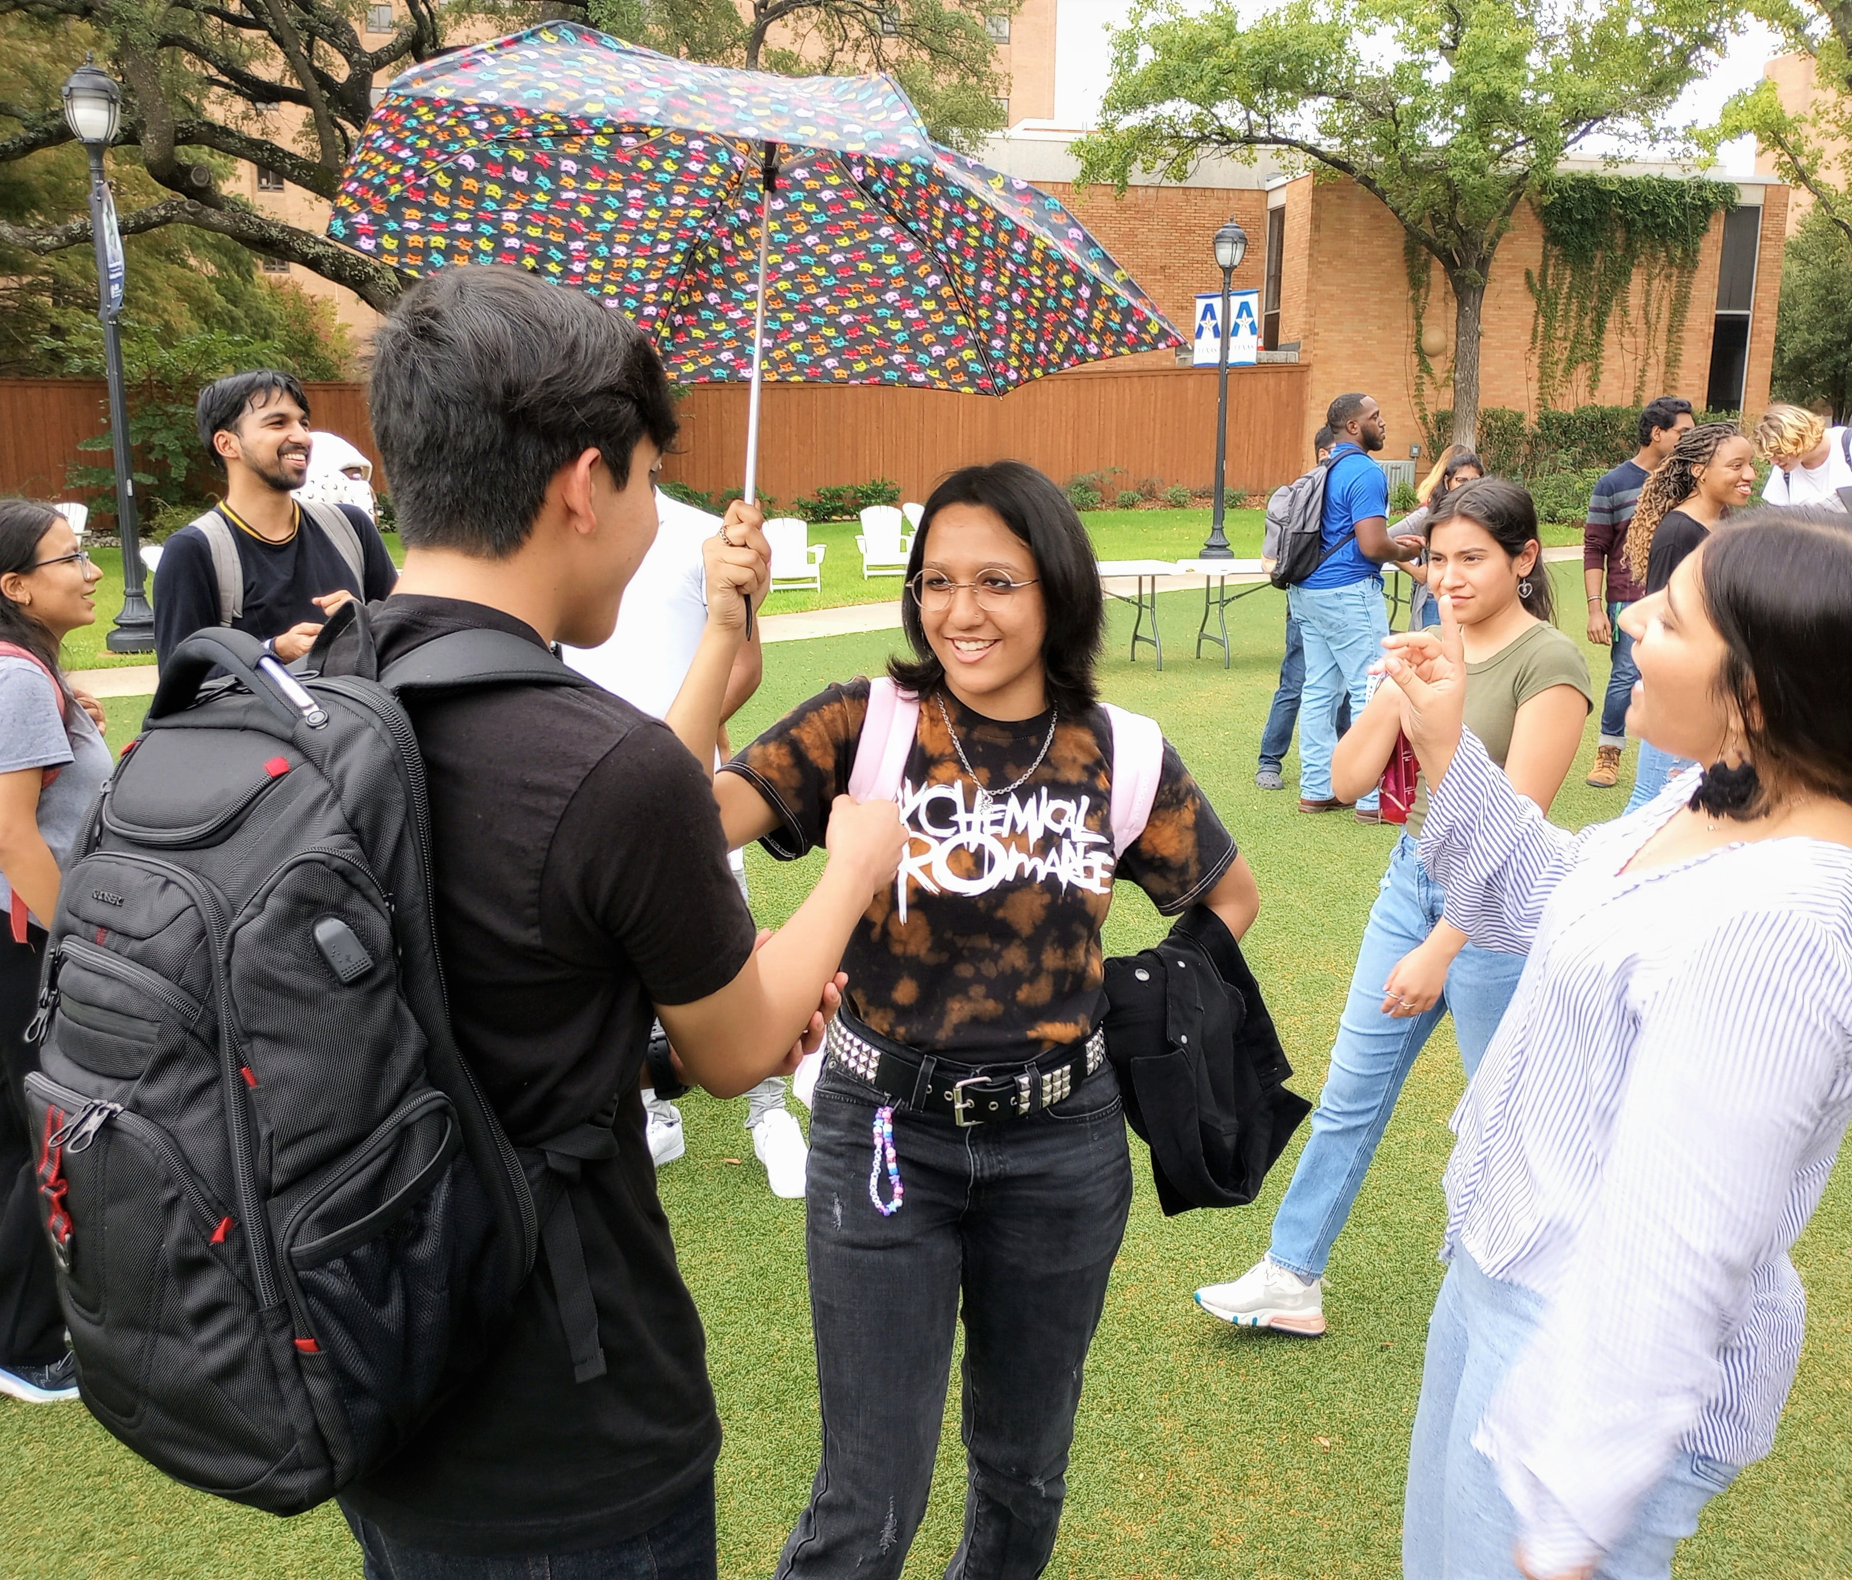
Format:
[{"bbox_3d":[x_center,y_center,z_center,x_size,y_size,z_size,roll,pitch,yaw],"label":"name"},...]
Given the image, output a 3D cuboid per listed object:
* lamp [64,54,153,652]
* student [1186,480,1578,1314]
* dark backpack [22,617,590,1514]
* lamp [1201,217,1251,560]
[{"bbox_3d":[-6.215,-3.302,13.012,0.450,4.420,0.450,0,12,0],"label":"lamp"},{"bbox_3d":[0.868,0.229,3.107,0.620,1.580,0.480,-6,13,-27],"label":"student"},{"bbox_3d":[-0.432,0.174,1.150,0.330,0.540,0.270,9,19,40],"label":"dark backpack"},{"bbox_3d":[4.072,-5.330,22.992,0.450,4.550,0.450,0,12,0],"label":"lamp"}]

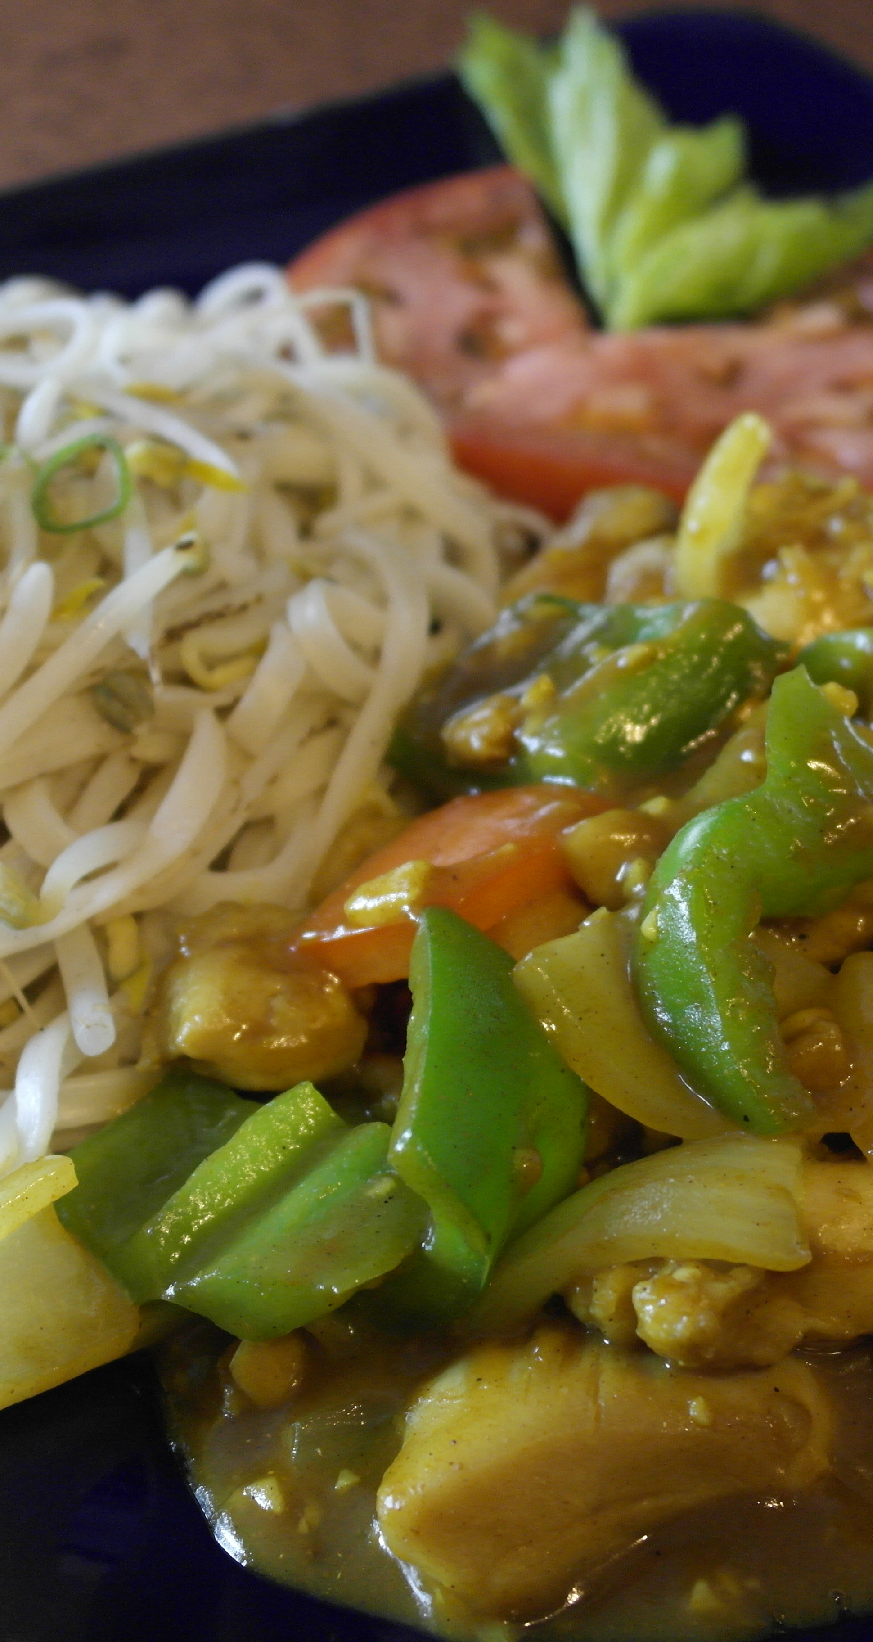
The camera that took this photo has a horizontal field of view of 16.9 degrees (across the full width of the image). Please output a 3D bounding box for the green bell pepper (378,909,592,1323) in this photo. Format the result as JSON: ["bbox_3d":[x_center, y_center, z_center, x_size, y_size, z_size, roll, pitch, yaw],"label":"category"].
[{"bbox_3d":[0.005,0.028,0.258,0.016,0.033,0.022,7,40,6],"label":"green bell pepper"}]

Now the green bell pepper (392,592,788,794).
[{"bbox_3d":[0.017,-0.013,0.301,0.042,0.017,0.023,-8,41,-11],"label":"green bell pepper"}]

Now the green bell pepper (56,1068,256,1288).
[{"bbox_3d":[-0.025,0.033,0.265,0.015,0.015,0.018,25,46,26],"label":"green bell pepper"}]

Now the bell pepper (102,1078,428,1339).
[{"bbox_3d":[-0.015,0.035,0.255,0.027,0.018,0.013,-14,43,-18],"label":"bell pepper"}]

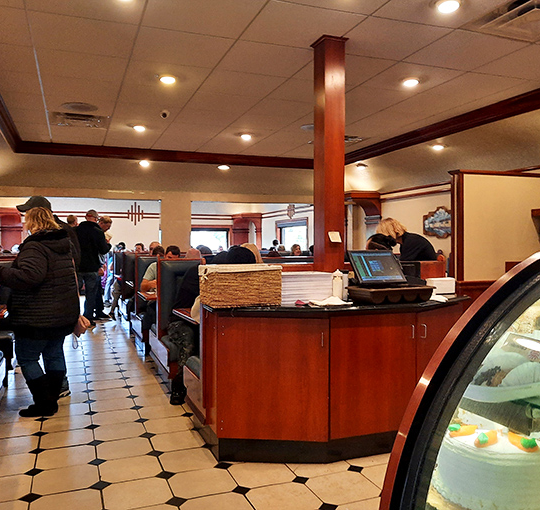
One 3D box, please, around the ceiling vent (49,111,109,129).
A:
[{"bbox_3d":[-1.991,-1.411,5.120,0.600,0.050,0.600,0,1,-22],"label":"ceiling vent"}]

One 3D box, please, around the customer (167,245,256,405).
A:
[{"bbox_3d":[-0.561,0.572,4.396,0.660,1.270,0.800,0,0,-22],"label":"customer"}]

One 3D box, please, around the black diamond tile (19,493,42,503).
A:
[{"bbox_3d":[-1.174,1.194,2.415,0.077,0.010,0.077,0,1,23],"label":"black diamond tile"}]

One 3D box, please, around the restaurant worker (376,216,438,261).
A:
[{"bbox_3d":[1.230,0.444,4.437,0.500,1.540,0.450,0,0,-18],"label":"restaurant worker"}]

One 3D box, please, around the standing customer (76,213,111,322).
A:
[{"bbox_3d":[-2.849,0.194,7.950,0.540,1.820,0.420,0,1,34],"label":"standing customer"}]

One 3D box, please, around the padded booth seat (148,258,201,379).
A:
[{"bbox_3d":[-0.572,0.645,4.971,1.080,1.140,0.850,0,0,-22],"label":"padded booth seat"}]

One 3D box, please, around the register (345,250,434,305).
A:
[{"bbox_3d":[0.781,0.146,3.247,0.450,0.340,0.360,0,0,-24],"label":"register"}]

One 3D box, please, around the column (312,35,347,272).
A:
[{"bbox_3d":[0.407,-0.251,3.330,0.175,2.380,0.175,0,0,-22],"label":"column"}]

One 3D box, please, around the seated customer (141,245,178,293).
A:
[{"bbox_3d":[-1.130,0.530,5.760,0.550,1.260,0.720,0,1,-22],"label":"seated customer"}]

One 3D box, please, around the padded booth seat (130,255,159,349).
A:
[{"bbox_3d":[-1.110,0.575,6.350,1.200,1.150,1.080,0,1,-22],"label":"padded booth seat"}]

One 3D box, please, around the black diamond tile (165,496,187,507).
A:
[{"bbox_3d":[-0.455,1.198,2.378,0.076,0.010,0.076,0,0,23],"label":"black diamond tile"}]

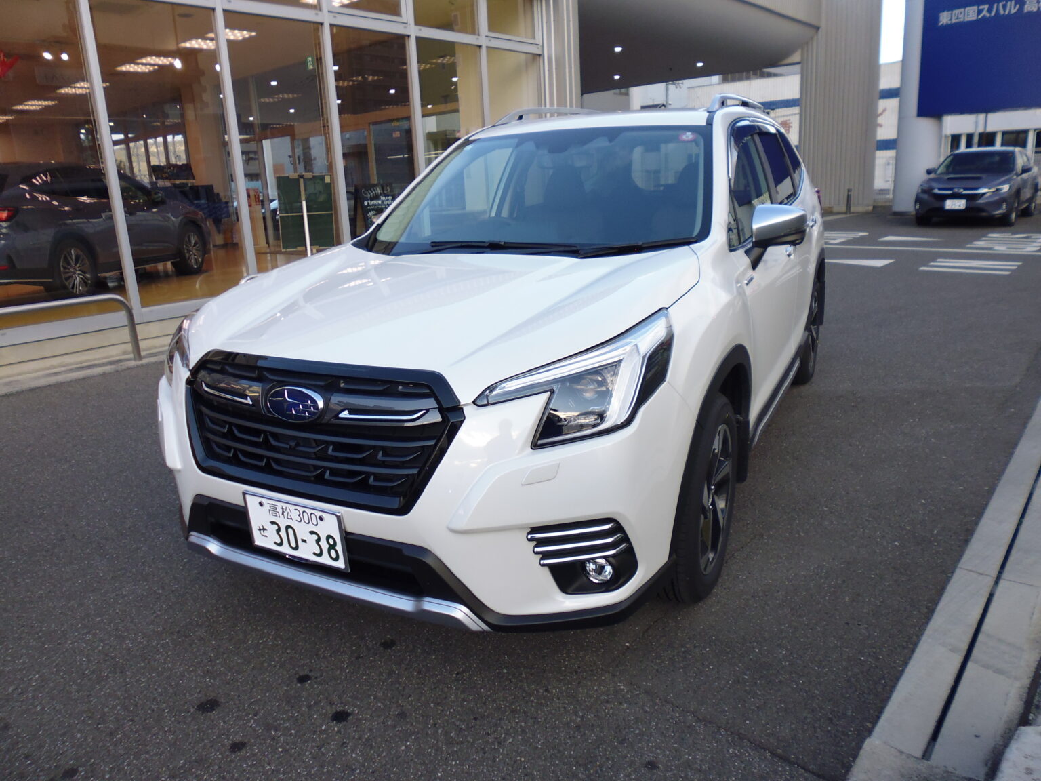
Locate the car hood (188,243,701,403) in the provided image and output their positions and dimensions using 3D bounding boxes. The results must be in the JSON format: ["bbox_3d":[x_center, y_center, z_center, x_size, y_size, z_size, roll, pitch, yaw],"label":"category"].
[{"bbox_3d":[-0.318,-0.280,2.290,1.580,0.285,1.080,6,19,27],"label":"car hood"}]

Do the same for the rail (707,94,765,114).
[{"bbox_3d":[1.181,-1.472,3.782,0.070,0.105,1.630,6,19,27],"label":"rail"}]

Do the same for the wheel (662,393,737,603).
[{"bbox_3d":[0.536,0.335,2.365,0.225,0.705,0.704,6,19,27],"label":"wheel"}]

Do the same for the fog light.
[{"bbox_3d":[0.197,0.449,1.802,0.077,0.077,0.050,3,18,19],"label":"fog light"}]

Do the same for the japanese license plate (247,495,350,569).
[{"bbox_3d":[-0.592,0.367,1.889,0.332,0.168,0.020,6,19,27],"label":"japanese license plate"}]

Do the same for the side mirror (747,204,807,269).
[{"bbox_3d":[0.953,-0.566,2.692,0.210,0.250,0.190,6,19,27],"label":"side mirror"}]

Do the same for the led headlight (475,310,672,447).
[{"bbox_3d":[0.145,-0.045,1.793,0.355,0.260,0.480,6,19,27],"label":"led headlight"}]

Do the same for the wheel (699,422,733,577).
[{"bbox_3d":[0.538,0.339,2.365,0.200,0.490,0.490,6,19,27],"label":"wheel"}]

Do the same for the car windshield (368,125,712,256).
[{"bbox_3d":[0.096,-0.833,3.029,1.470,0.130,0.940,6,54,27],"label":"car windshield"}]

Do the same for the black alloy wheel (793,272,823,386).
[{"bbox_3d":[1.786,-0.397,4.683,0.230,0.700,0.700,6,19,27],"label":"black alloy wheel"}]

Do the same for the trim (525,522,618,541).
[{"bbox_3d":[0.129,0.339,1.744,0.229,0.016,0.028,-6,17,-12],"label":"trim"}]

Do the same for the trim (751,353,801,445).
[{"bbox_3d":[1.268,0.035,3.538,0.045,0.050,1.580,6,19,27],"label":"trim"}]

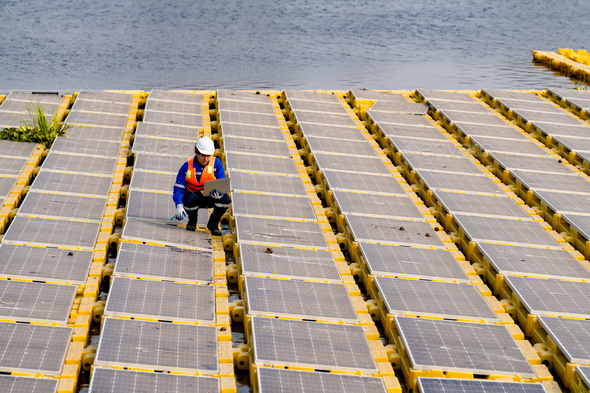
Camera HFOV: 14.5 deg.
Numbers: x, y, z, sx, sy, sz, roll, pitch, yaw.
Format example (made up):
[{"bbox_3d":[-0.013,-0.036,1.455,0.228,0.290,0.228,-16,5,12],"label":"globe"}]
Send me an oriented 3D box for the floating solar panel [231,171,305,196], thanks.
[{"bbox_3d":[-0.381,-0.160,30.816,0.992,0.042,1.956,5,7,-3],"label":"floating solar panel"}]

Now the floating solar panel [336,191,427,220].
[{"bbox_3d":[1.012,0.124,28.533,0.992,0.040,1.956,5,7,-3],"label":"floating solar panel"}]

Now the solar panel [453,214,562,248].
[{"bbox_3d":[2.388,0.405,26.402,0.992,0.040,1.956,5,7,-3],"label":"solar panel"}]

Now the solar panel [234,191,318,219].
[{"bbox_3d":[-0.272,0.137,28.536,0.993,0.040,1.963,5,7,-3],"label":"solar panel"}]

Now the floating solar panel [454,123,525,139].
[{"bbox_3d":[3.165,-1.016,37.404,0.992,0.040,1.956,5,7,-3],"label":"floating solar panel"}]

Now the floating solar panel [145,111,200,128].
[{"bbox_3d":[-2.076,-1.305,39.653,0.992,0.042,1.956,5,7,-3],"label":"floating solar panel"}]

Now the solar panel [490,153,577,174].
[{"bbox_3d":[3.370,-0.452,33.073,0.993,0.040,1.963,5,7,-3],"label":"solar panel"}]

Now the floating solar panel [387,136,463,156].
[{"bbox_3d":[1.996,-0.740,35.260,0.993,0.040,1.963,5,7,-3],"label":"floating solar panel"}]

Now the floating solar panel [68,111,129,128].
[{"bbox_3d":[-3.316,-1.287,39.303,0.992,0.040,1.956,5,7,-3],"label":"floating solar panel"}]

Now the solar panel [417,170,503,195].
[{"bbox_3d":[2.193,-0.165,30.865,0.993,0.040,1.963,5,7,-3],"label":"solar panel"}]

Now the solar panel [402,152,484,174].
[{"bbox_3d":[2.099,-0.453,33.123,0.992,0.042,1.956,5,7,-3],"label":"solar panel"}]

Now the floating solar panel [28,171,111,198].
[{"bbox_3d":[-2.932,-0.147,30.731,0.993,0.040,1.963,5,7,-3],"label":"floating solar panel"}]

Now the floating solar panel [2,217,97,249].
[{"bbox_3d":[-2.730,0.412,26.296,0.992,0.042,1.956,5,7,-3],"label":"floating solar panel"}]

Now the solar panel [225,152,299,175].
[{"bbox_3d":[-0.480,-0.448,33.032,0.992,0.042,1.956,5,7,-3],"label":"solar panel"}]

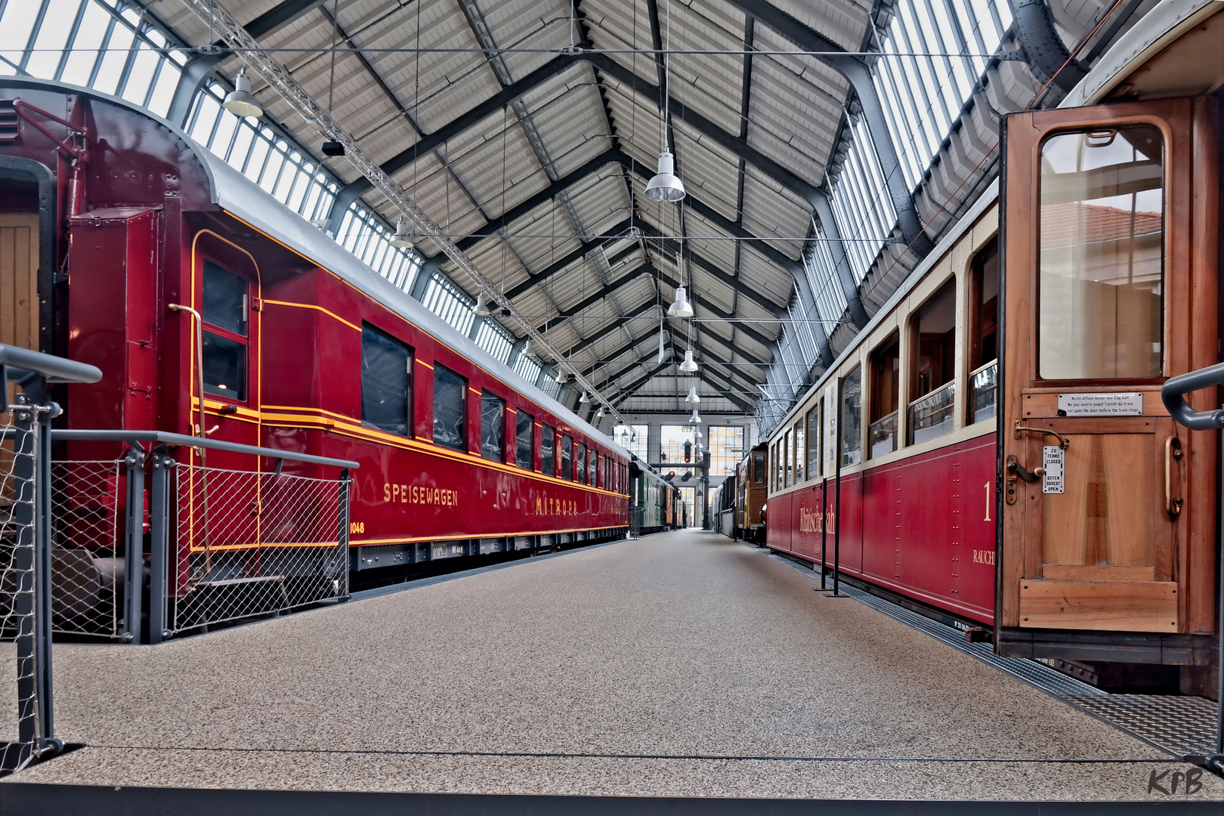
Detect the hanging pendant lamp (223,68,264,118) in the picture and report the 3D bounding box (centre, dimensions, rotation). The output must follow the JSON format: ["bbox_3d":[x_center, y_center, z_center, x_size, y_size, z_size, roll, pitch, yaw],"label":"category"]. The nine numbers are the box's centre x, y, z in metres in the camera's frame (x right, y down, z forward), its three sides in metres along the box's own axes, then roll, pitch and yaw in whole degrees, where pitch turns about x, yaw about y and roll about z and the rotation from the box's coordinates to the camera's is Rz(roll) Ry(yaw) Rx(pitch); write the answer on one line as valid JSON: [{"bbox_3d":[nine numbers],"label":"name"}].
[{"bbox_3d":[-5.199,-4.456,11.500,0.490,0.560,0.490,-1,-6,7],"label":"hanging pendant lamp"}]

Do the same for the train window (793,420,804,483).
[{"bbox_3d":[3.023,0.751,13.200,0.070,1.010,1.230,-1,-6,6],"label":"train window"}]

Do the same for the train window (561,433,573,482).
[{"bbox_3d":[-0.886,0.988,16.357,0.070,0.900,1.140,-1,-6,8],"label":"train window"}]

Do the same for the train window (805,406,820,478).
[{"bbox_3d":[2.877,0.515,11.720,0.070,1.010,1.240,-1,-6,6],"label":"train window"}]

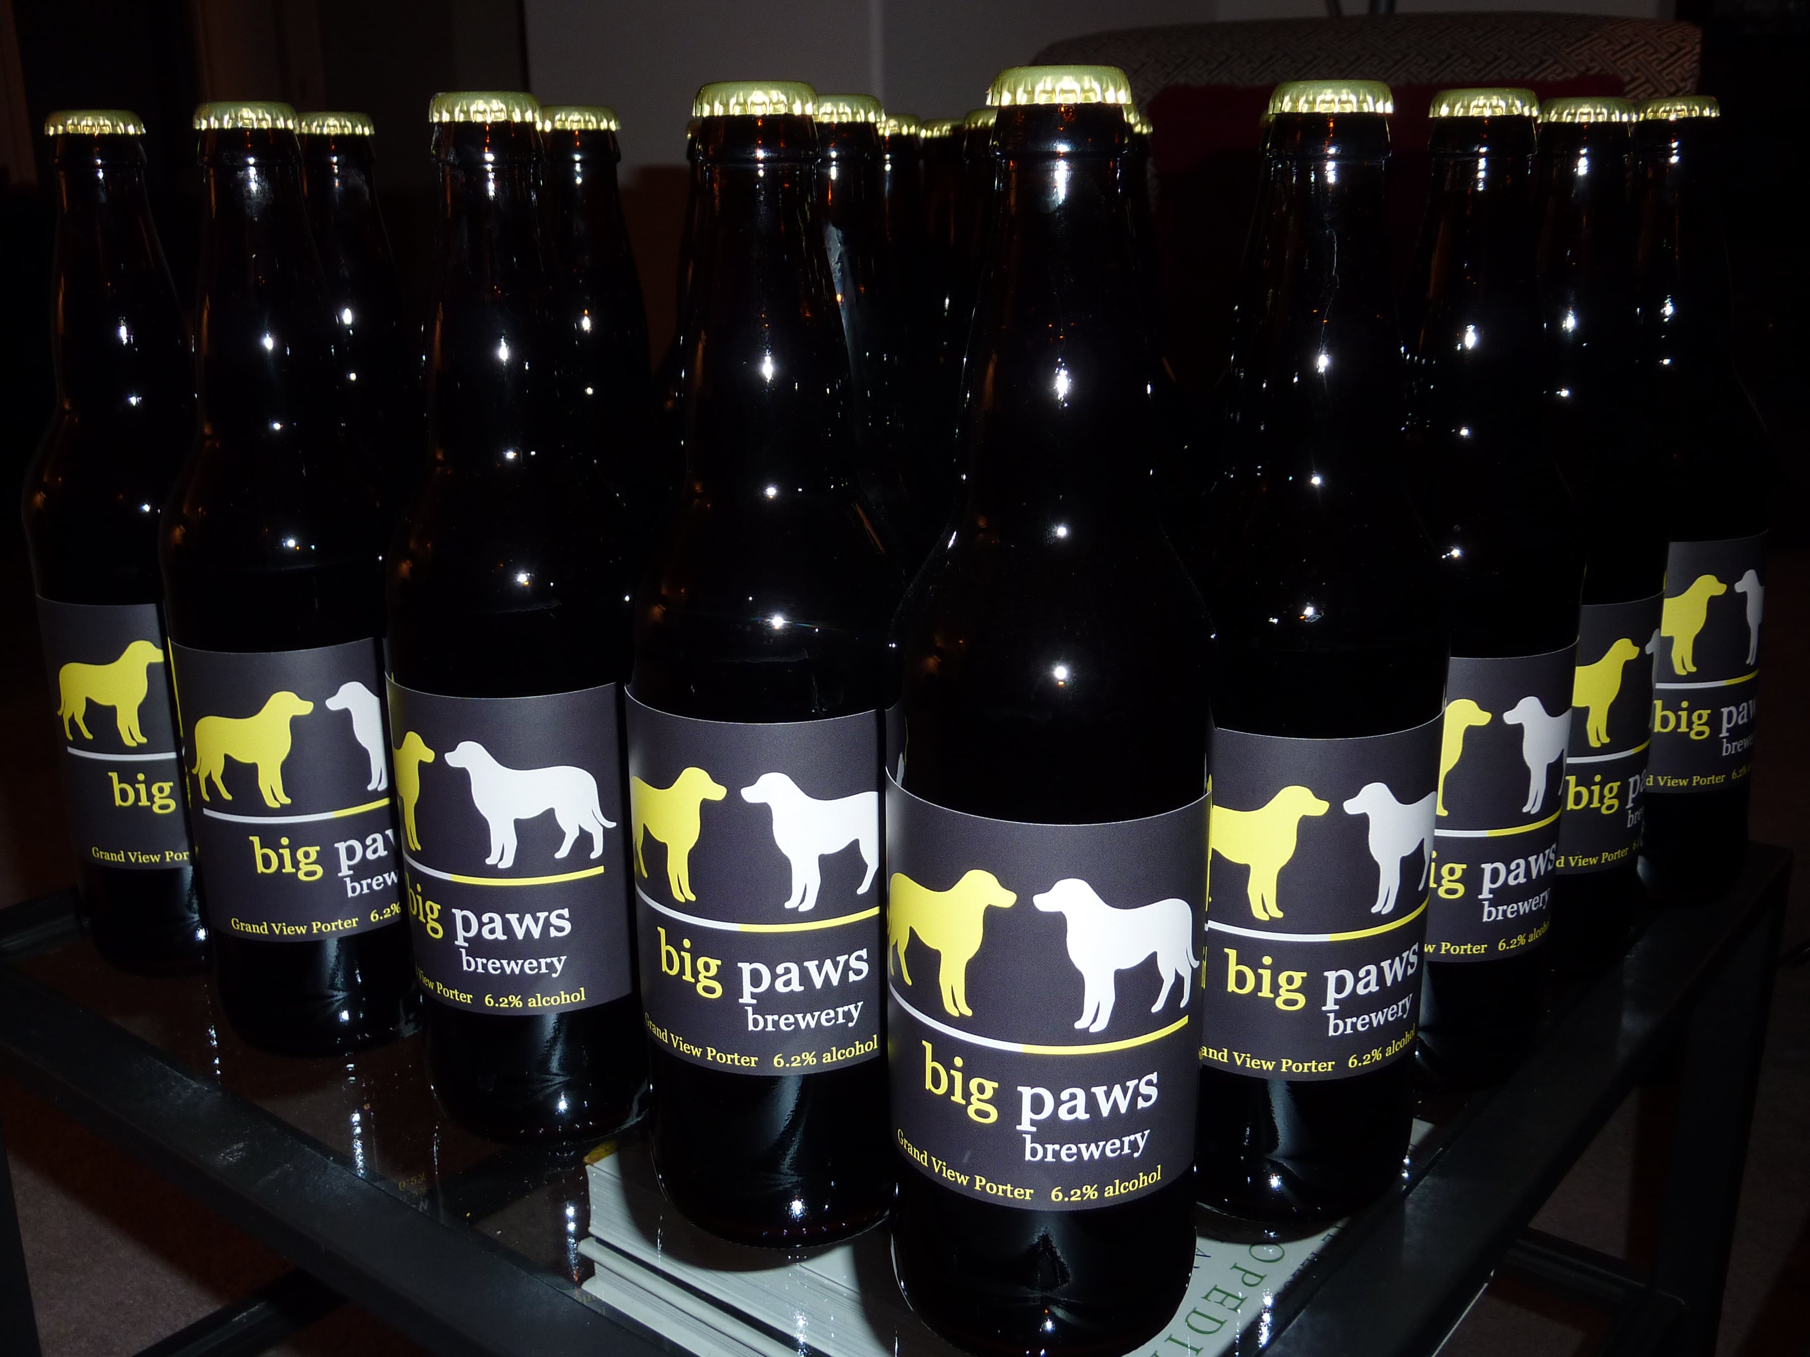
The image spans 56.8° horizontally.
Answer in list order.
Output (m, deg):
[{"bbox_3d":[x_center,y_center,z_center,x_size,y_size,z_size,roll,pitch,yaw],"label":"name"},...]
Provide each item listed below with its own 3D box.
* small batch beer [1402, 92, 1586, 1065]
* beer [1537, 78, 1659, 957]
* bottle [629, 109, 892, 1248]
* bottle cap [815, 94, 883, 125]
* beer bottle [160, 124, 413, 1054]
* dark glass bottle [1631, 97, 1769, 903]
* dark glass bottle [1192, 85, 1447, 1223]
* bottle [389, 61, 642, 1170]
[{"bbox_3d":[0.160,-0.021,0.494,0.074,0.288,0.074,-2,17,-5],"label":"small batch beer"},{"bbox_3d":[0.215,-0.043,0.560,0.074,0.288,0.074,-13,21,-34],"label":"beer"},{"bbox_3d":[-0.033,0.002,0.424,0.074,0.288,0.074,3,18,12],"label":"bottle"},{"bbox_3d":[-0.020,-0.158,0.464,0.029,0.007,0.029,-1,17,0],"label":"bottle cap"},{"bbox_3d":[-0.188,-0.026,0.519,0.074,0.288,0.074,-8,19,-24],"label":"beer bottle"},{"bbox_3d":[0.278,-0.062,0.621,0.074,0.288,0.074,-6,18,-16],"label":"dark glass bottle"},{"bbox_3d":[0.101,-0.001,0.432,0.074,0.288,0.074,-2,17,-3],"label":"dark glass bottle"},{"bbox_3d":[-0.107,-0.012,0.472,0.074,0.288,0.074,9,20,28],"label":"bottle"}]

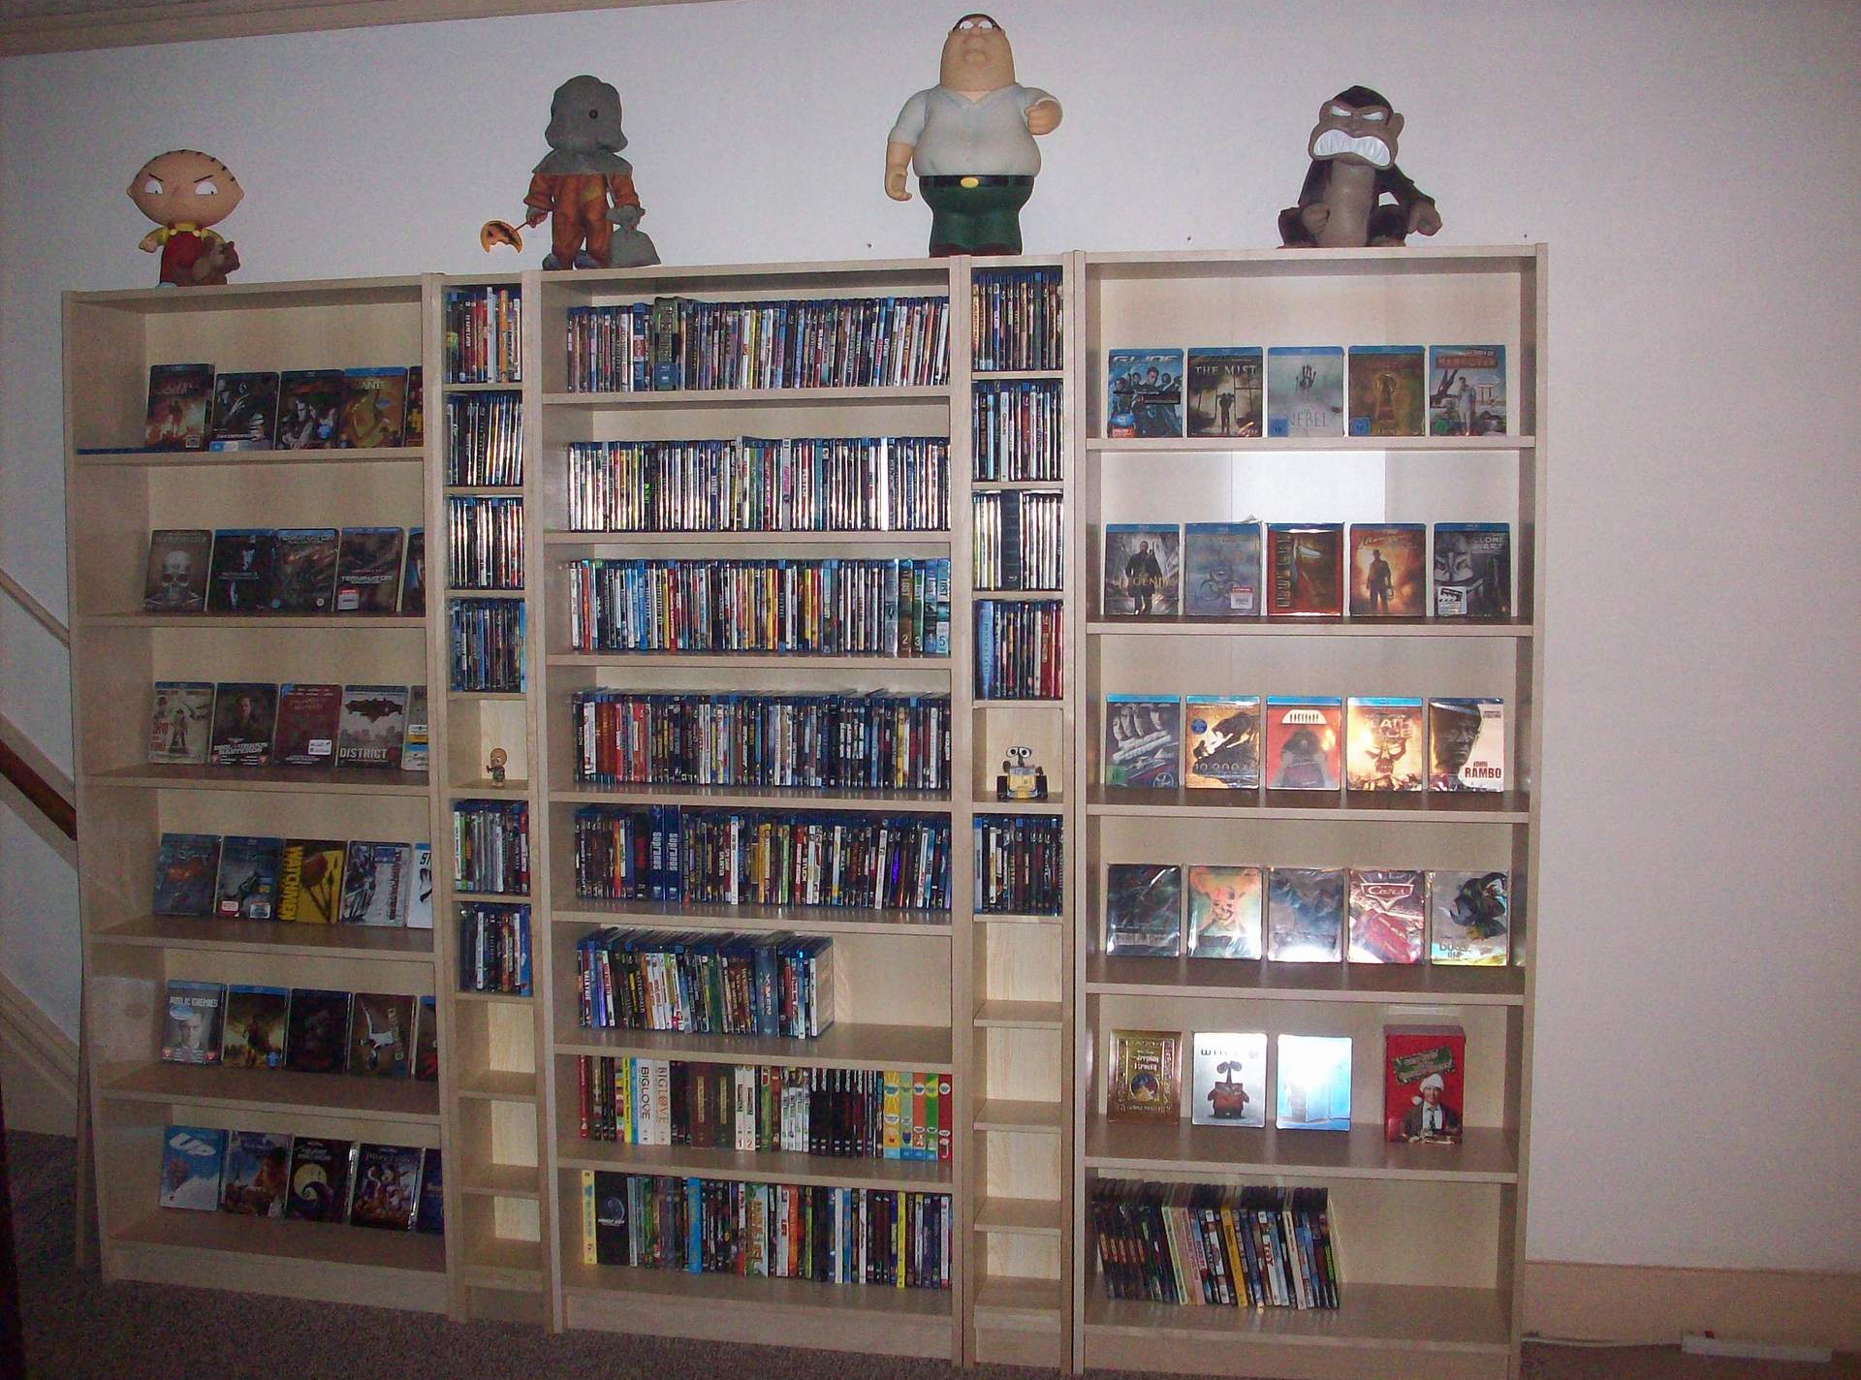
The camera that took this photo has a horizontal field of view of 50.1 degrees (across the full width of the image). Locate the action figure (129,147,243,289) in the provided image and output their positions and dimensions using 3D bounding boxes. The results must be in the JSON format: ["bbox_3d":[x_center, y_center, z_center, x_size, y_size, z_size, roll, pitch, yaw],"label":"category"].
[{"bbox_3d":[-1.482,-0.931,3.957,0.230,0.282,0.160,-1,5,-6],"label":"action figure"}]

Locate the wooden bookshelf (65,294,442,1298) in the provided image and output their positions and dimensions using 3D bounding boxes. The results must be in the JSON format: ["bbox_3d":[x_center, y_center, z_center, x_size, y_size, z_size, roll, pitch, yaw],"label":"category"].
[{"bbox_3d":[-1.290,0.214,4.032,0.800,2.020,0.280,1,5,12],"label":"wooden bookshelf"}]

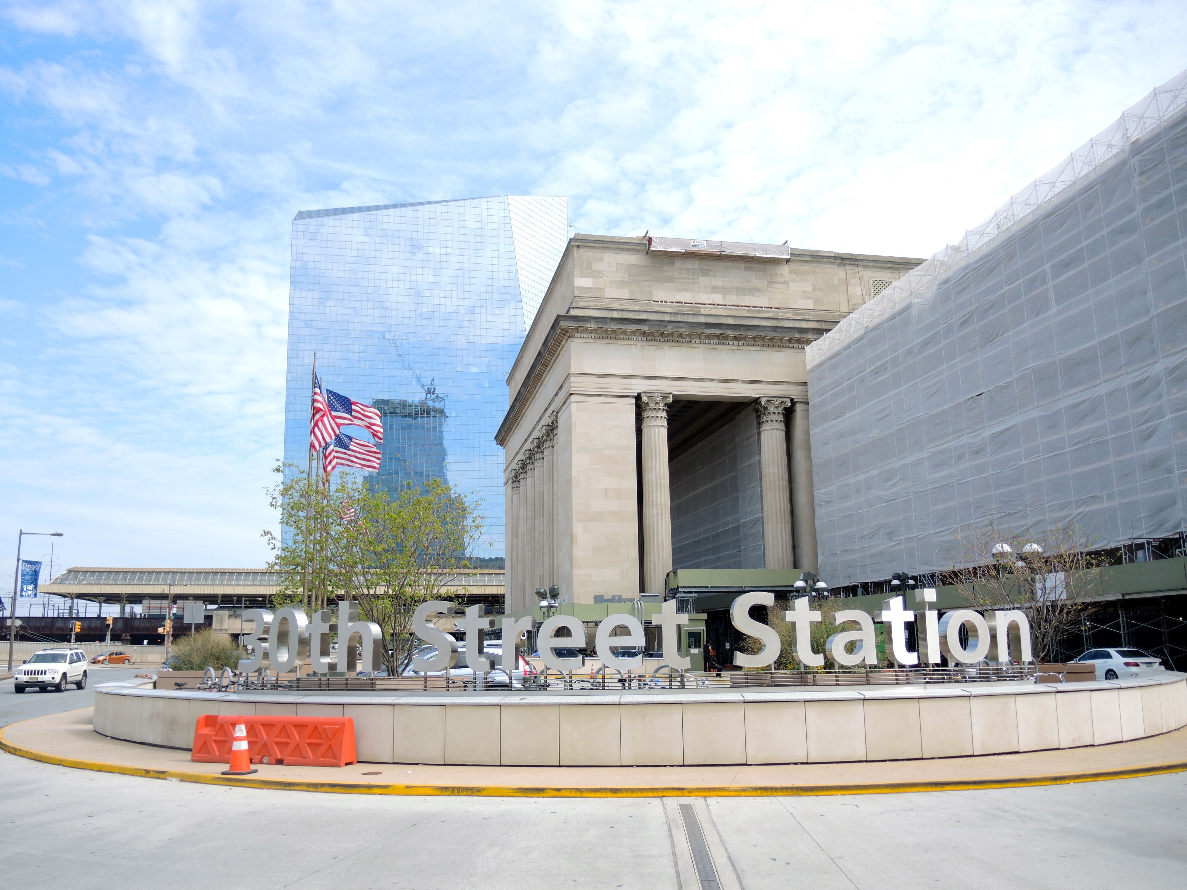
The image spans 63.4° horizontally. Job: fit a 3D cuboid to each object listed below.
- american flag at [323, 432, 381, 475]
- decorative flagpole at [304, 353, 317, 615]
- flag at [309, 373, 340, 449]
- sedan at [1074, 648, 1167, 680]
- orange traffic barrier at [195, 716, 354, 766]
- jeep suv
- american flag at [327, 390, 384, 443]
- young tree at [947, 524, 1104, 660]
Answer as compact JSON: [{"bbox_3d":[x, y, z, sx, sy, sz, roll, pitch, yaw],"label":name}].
[{"bbox_3d":[-13.712,0.501,54.605,3.258,2.476,0.800,-1,-12,0],"label":"american flag"},{"bbox_3d":[-12.502,3.098,42.302,0.200,14.945,0.200,2,-12,-12],"label":"decorative flagpole"},{"bbox_3d":[-12.097,-1.483,43.266,1.338,3.702,0.800,-1,-12,0],"label":"flag"},{"bbox_3d":[22.392,9.660,41.823,1.870,1.470,4.870,1,-12,-10],"label":"sedan"},{"bbox_3d":[-4.485,4.155,13.541,2.548,0.620,0.380,-5,-13,21],"label":"orange traffic barrier"},{"bbox_3d":[-23.656,9.938,42.123,1.920,1.750,4.740,2,-12,-13],"label":"jeep suv"},{"bbox_3d":[-11.670,-1.436,46.832,2.737,2.770,0.800,-1,-12,0],"label":"american flag"},{"bbox_3d":[13.016,4.551,28.644,4.426,4.264,4.300,-6,-13,23],"label":"young tree"}]

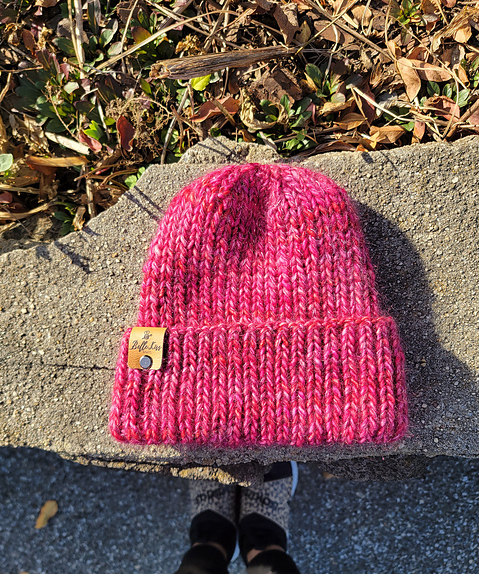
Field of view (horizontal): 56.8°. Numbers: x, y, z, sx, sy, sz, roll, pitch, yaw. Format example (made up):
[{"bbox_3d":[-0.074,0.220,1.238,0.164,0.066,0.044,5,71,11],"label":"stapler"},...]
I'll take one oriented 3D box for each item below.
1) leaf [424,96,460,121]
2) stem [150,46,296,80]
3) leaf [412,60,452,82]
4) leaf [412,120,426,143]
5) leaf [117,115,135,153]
[{"bbox_3d":[0.244,-0.214,0.530,0.044,0.020,0.040,24,73,8],"label":"leaf"},{"bbox_3d":[-0.018,-0.275,0.541,0.180,0.022,0.024,-11,71,-4],"label":"stem"},{"bbox_3d":[0.216,-0.243,0.498,0.046,0.008,0.020,24,92,9],"label":"leaf"},{"bbox_3d":[0.210,-0.181,0.519,0.015,0.015,0.034,16,72,6],"label":"leaf"},{"bbox_3d":[-0.119,-0.160,0.464,0.017,0.009,0.036,-13,99,-8],"label":"leaf"}]

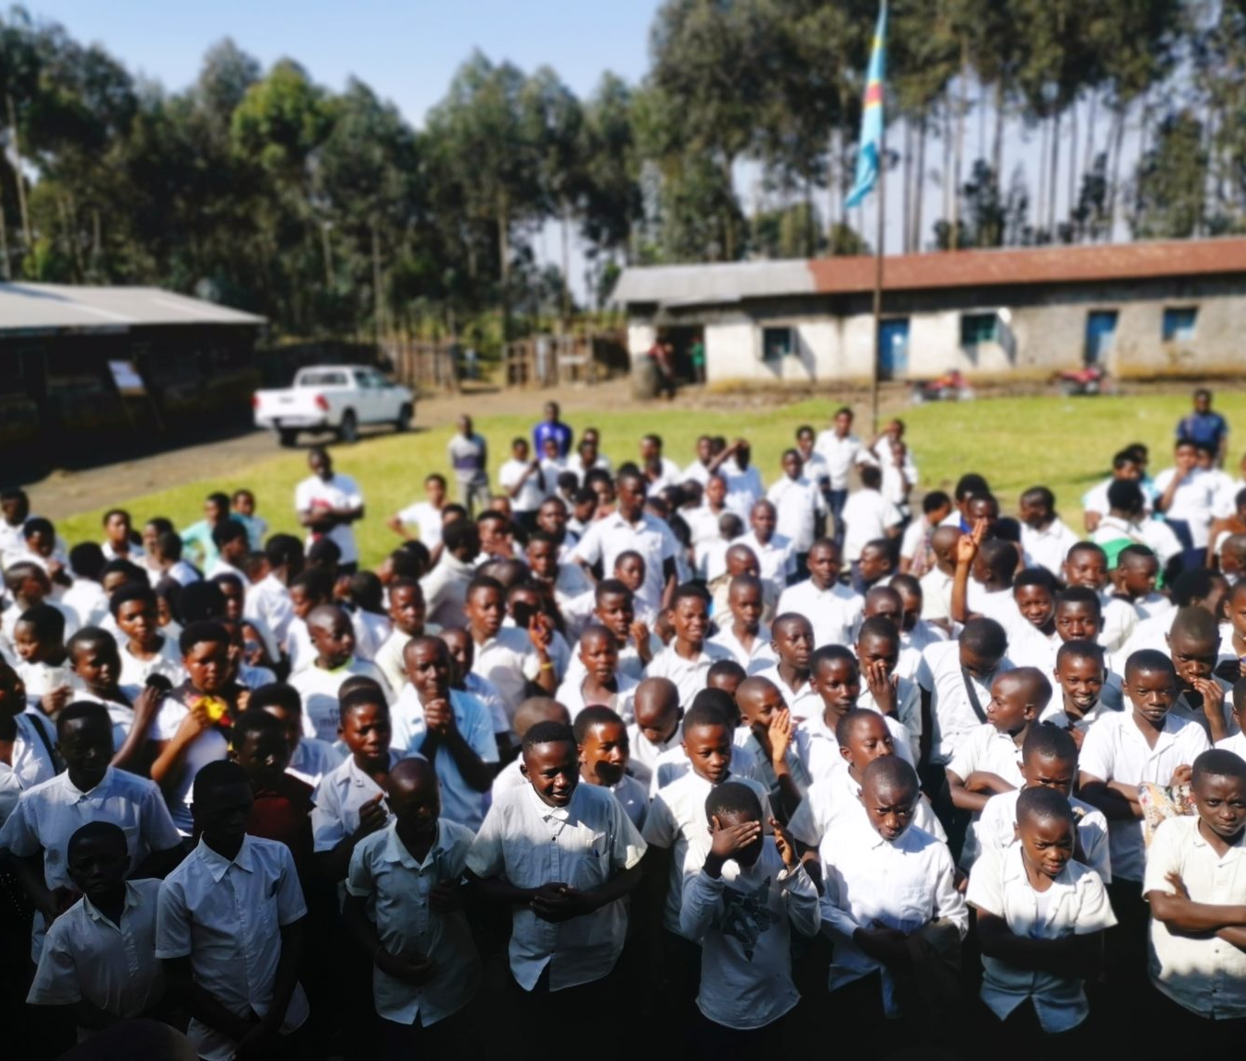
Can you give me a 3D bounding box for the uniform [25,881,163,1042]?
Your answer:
[{"bbox_3d":[-1.312,1.146,2.820,0.390,0.540,0.250,-8,13,-32],"label":"uniform"}]

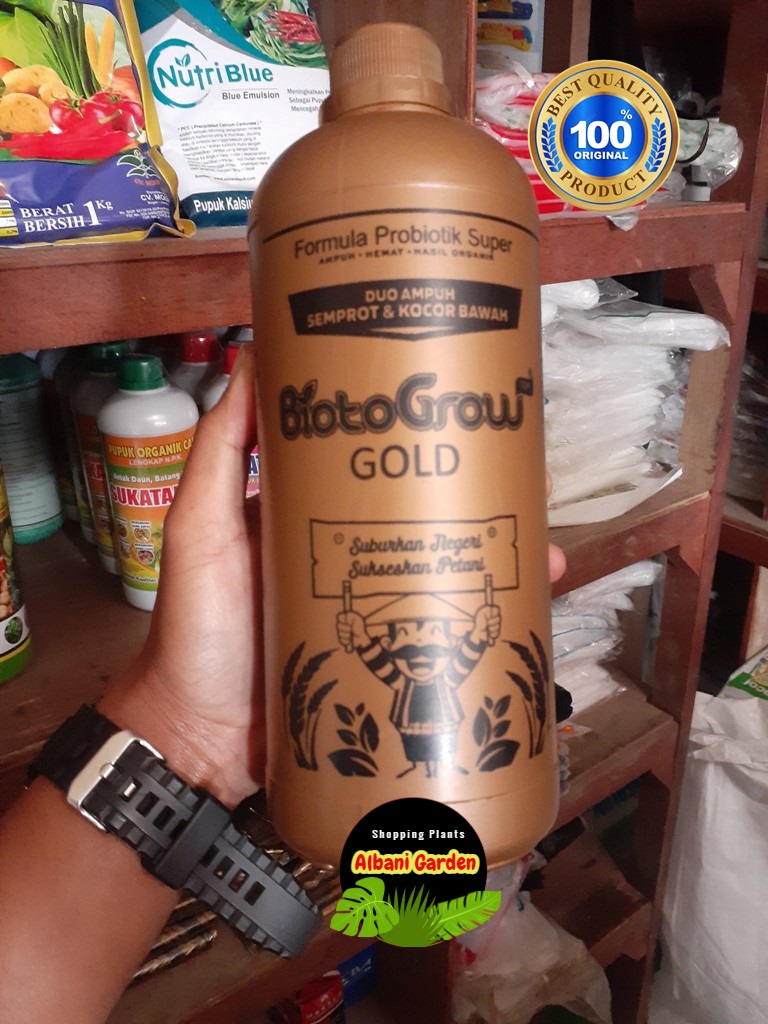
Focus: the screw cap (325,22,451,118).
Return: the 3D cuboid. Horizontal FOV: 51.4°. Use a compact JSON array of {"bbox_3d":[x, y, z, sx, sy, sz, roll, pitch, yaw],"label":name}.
[{"bbox_3d":[0.002,-0.127,0.244,0.039,0.024,0.039,-2,1,0],"label":"screw cap"}]

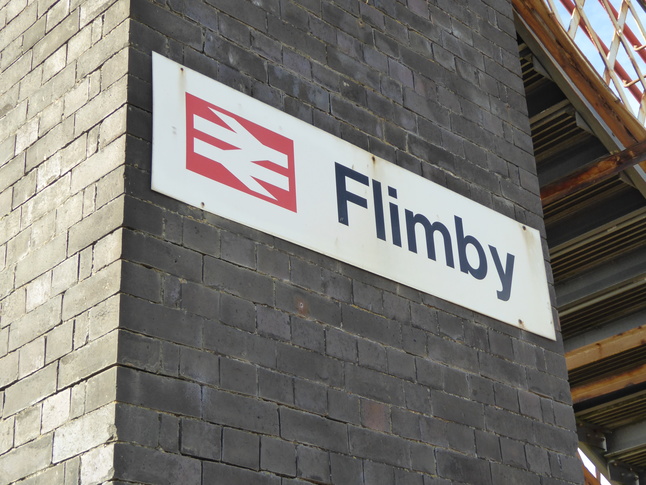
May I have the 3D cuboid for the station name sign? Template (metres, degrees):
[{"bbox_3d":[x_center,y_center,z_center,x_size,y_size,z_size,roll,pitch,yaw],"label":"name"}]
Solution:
[{"bbox_3d":[0.161,-0.079,3.306,1.607,0.404,0.020,21,-36,-39],"label":"station name sign"}]

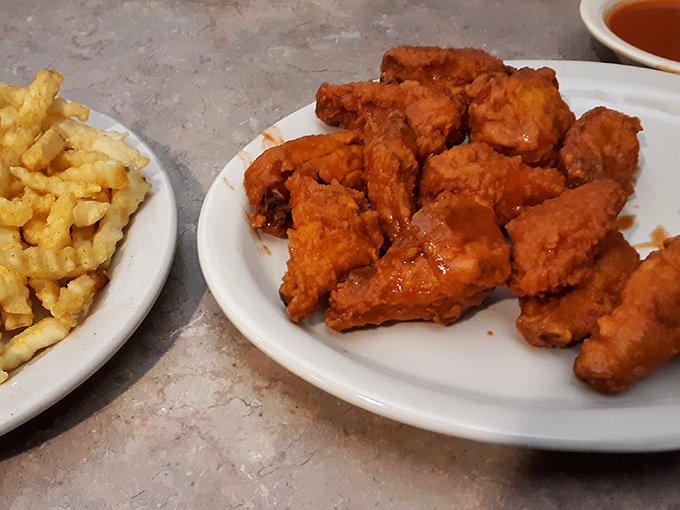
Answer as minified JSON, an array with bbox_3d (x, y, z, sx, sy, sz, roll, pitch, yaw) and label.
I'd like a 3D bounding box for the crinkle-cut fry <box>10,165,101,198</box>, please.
[{"bbox_3d":[-0.128,-0.033,0.247,0.038,0.009,0.009,13,51,3],"label":"crinkle-cut fry"}]

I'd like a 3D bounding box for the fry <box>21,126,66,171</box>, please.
[{"bbox_3d":[-0.138,-0.050,0.258,0.009,0.009,0.021,7,48,6],"label":"fry"}]

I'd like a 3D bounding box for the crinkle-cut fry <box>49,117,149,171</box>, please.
[{"bbox_3d":[-0.123,-0.057,0.280,0.053,0.009,0.011,22,53,8],"label":"crinkle-cut fry"}]

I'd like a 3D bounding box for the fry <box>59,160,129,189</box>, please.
[{"bbox_3d":[-0.116,-0.038,0.258,0.030,0.009,0.009,4,50,6],"label":"fry"}]

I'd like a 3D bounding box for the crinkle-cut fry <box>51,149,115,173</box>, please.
[{"bbox_3d":[-0.126,-0.046,0.272,0.028,0.009,0.009,-9,51,-10],"label":"crinkle-cut fry"}]

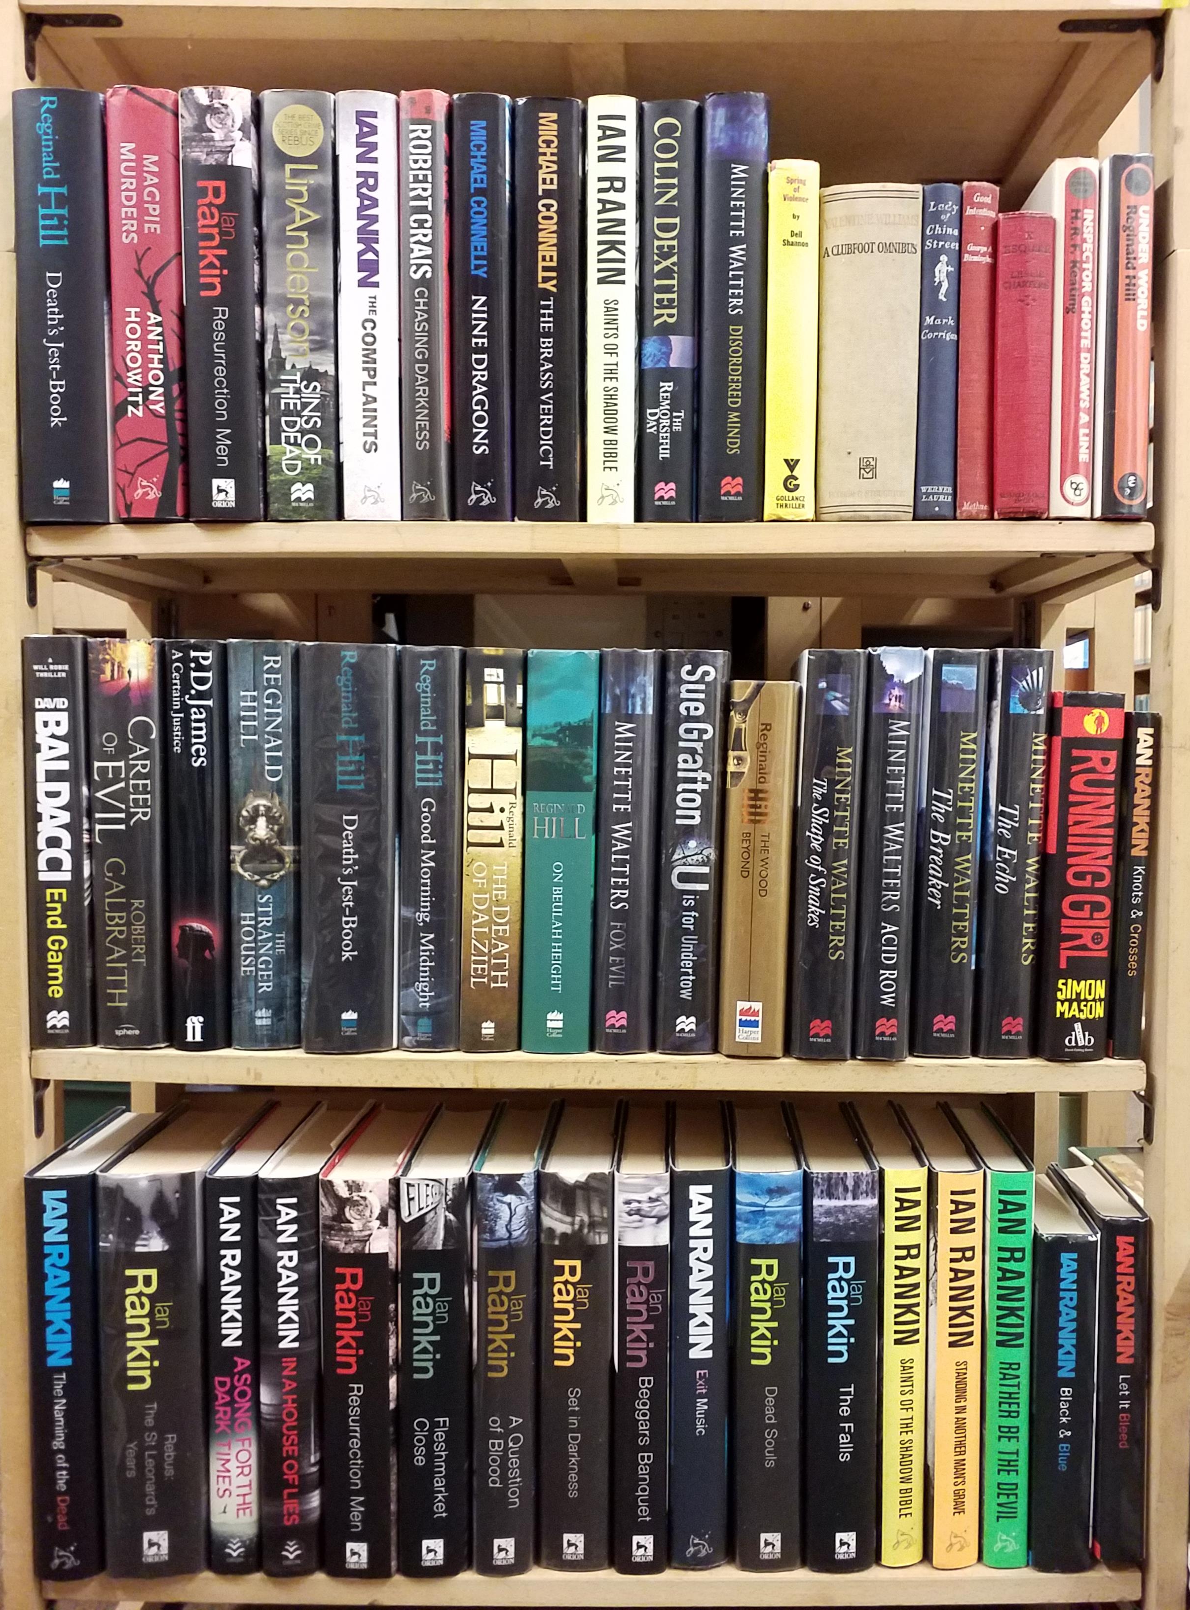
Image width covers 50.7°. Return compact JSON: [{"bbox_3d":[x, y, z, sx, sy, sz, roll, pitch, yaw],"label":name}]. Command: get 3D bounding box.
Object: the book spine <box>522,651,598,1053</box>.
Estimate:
[{"bbox_3d":[-0.020,0.024,0.817,0.041,0.237,0.158,1,2,0],"label":"book spine"}]

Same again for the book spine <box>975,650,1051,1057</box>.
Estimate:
[{"bbox_3d":[0.248,0.027,0.815,0.033,0.240,0.158,2,2,1],"label":"book spine"}]

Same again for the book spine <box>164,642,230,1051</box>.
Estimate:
[{"bbox_3d":[-0.230,0.021,0.815,0.035,0.240,0.158,0,2,2],"label":"book spine"}]

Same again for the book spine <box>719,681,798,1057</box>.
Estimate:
[{"bbox_3d":[0.098,0.036,0.807,0.039,0.220,0.147,2,2,2],"label":"book spine"}]

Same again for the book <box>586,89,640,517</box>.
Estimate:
[{"bbox_3d":[0.011,-0.282,0.787,0.028,0.239,0.158,0,2,1],"label":"book"}]

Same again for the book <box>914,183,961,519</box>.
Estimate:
[{"bbox_3d":[0.197,-0.259,0.778,0.024,0.188,0.128,1,2,1],"label":"book"}]

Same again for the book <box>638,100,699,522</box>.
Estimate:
[{"bbox_3d":[0.044,-0.284,0.797,0.033,0.237,0.157,0,2,2],"label":"book"}]

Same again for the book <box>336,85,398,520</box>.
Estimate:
[{"bbox_3d":[-0.126,-0.288,0.794,0.035,0.240,0.156,0,3,2],"label":"book"}]

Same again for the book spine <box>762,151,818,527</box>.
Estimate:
[{"bbox_3d":[0.115,-0.269,0.786,0.029,0.203,0.134,0,3,2],"label":"book spine"}]

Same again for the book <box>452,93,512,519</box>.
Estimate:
[{"bbox_3d":[-0.061,-0.283,0.789,0.032,0.238,0.158,0,2,1],"label":"book"}]

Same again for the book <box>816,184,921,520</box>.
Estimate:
[{"bbox_3d":[0.156,-0.256,0.771,0.056,0.187,0.130,1,2,2],"label":"book"}]

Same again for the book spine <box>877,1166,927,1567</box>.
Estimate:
[{"bbox_3d":[0.190,0.331,0.821,0.027,0.240,0.158,0,2,6],"label":"book spine"}]

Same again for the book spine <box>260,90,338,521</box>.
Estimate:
[{"bbox_3d":[-0.166,-0.288,0.794,0.042,0.240,0.156,0,3,2],"label":"book spine"}]

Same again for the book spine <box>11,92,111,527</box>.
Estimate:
[{"bbox_3d":[-0.297,-0.284,0.788,0.051,0.241,0.158,0,2,2],"label":"book spine"}]

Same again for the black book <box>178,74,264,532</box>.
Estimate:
[{"bbox_3d":[-0.208,-0.283,0.785,0.042,0.240,0.158,-1,2,1],"label":"black book"}]

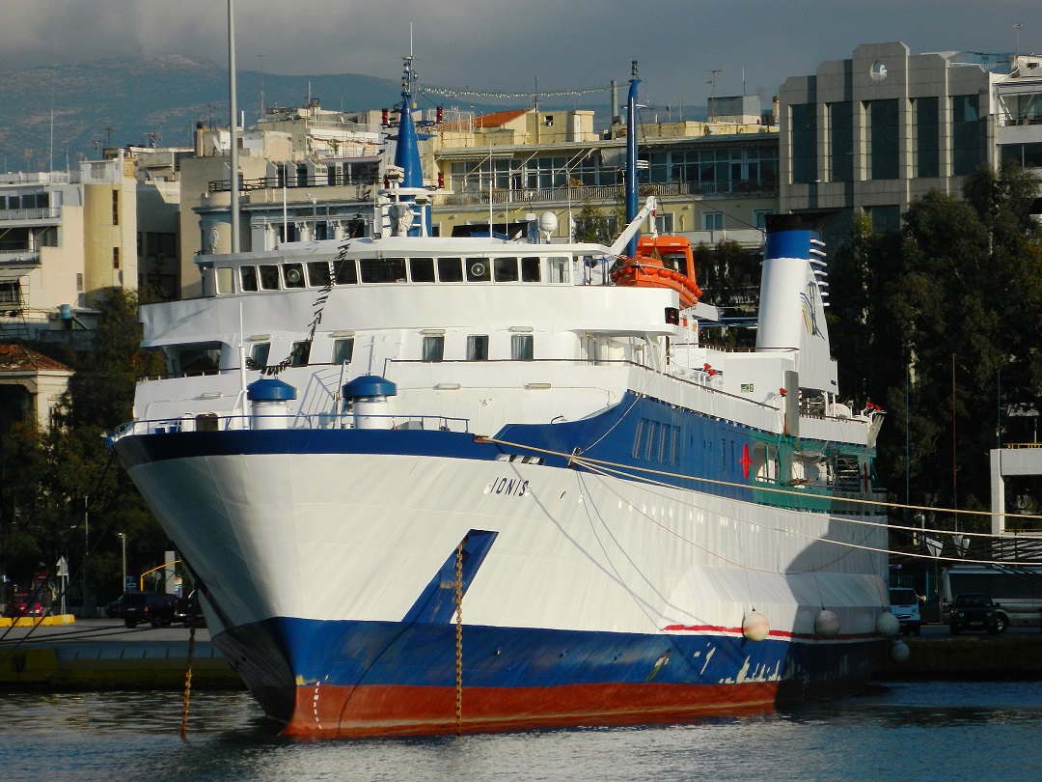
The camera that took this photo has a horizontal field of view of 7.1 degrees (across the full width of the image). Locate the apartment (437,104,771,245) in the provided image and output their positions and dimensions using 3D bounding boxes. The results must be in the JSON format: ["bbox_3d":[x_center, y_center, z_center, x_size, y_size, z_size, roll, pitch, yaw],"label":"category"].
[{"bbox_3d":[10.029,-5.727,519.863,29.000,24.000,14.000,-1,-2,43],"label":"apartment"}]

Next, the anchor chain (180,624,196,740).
[{"bbox_3d":[-9.194,8.030,231.000,0.160,3.200,0.160,5,0,0],"label":"anchor chain"}]

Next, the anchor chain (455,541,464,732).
[{"bbox_3d":[-1.717,6.861,232.000,0.140,5.400,0.140,0,-1,0],"label":"anchor chain"}]

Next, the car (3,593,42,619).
[{"bbox_3d":[-25.931,11.388,438.000,1.700,1.480,4.000,0,-1,-14],"label":"car"}]

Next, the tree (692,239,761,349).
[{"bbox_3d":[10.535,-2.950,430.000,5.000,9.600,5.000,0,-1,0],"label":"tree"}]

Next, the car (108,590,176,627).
[{"bbox_3d":[-17.283,10.361,395.000,4.300,1.700,1.760,1,-2,-45],"label":"car"}]

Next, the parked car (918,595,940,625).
[{"bbox_3d":[20.407,10.837,415.000,4.200,1.460,1.720,0,-1,0],"label":"parked car"}]

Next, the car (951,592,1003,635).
[{"bbox_3d":[19.074,9.403,352.000,1.800,1.770,4.250,0,-1,-4],"label":"car"}]

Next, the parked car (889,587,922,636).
[{"bbox_3d":[15.911,9.307,352.500,1.840,1.990,4.600,0,-1,-1],"label":"parked car"}]

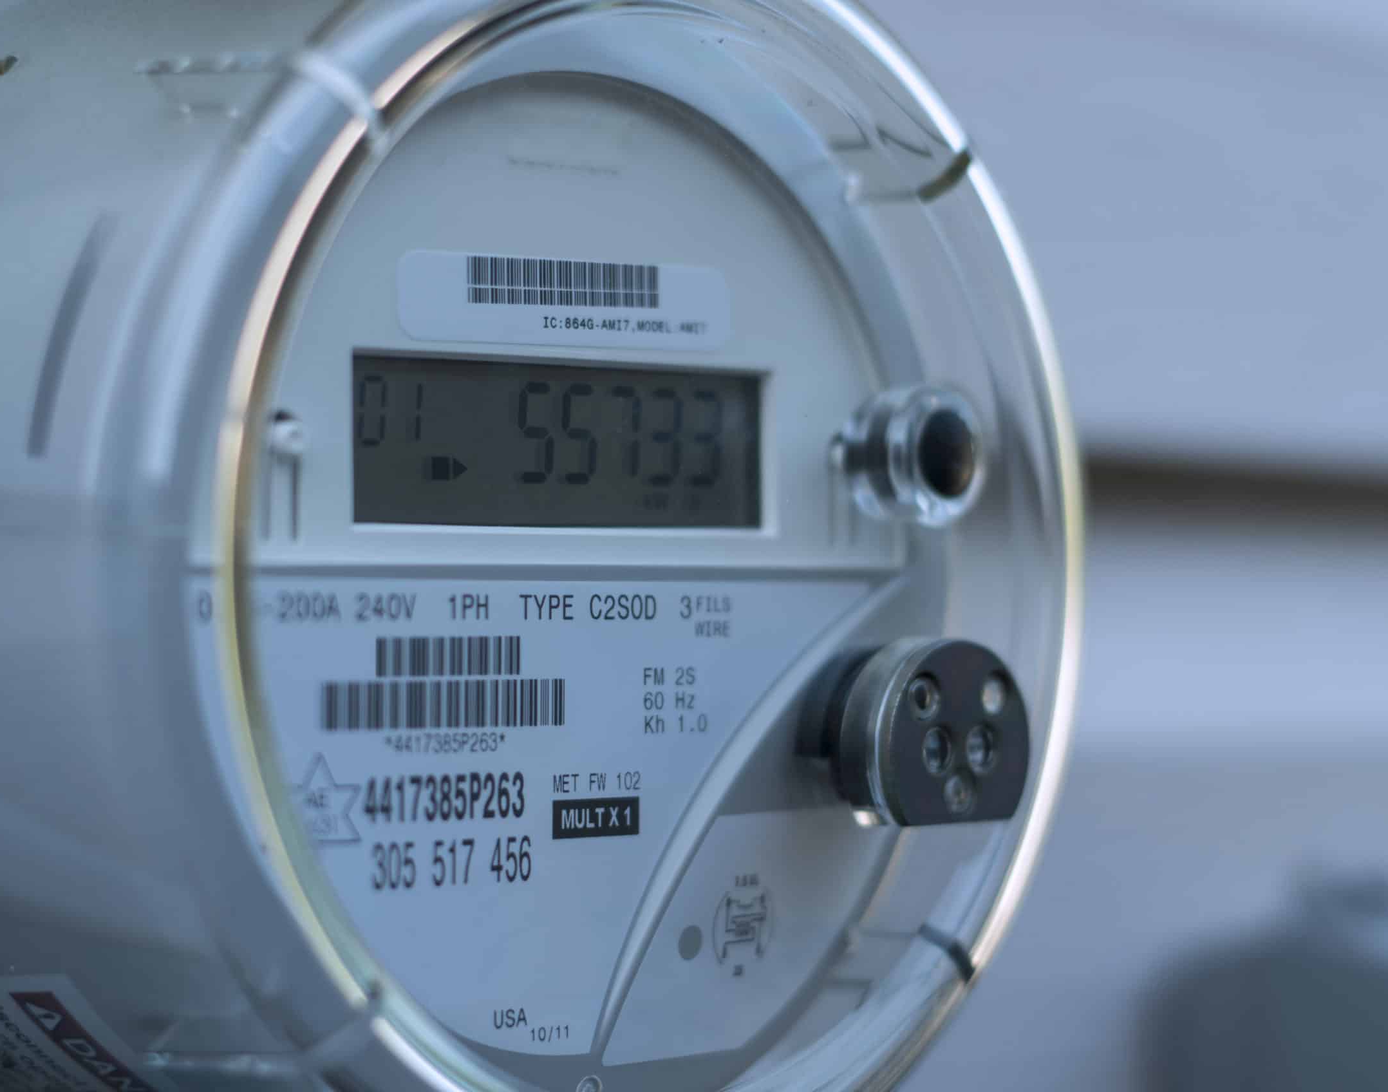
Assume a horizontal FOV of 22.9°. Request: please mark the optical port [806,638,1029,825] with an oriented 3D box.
[{"bbox_3d":[0.028,0.022,0.420,0.014,0.022,0.026,-1,-1,44],"label":"optical port"}]

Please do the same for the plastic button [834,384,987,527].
[{"bbox_3d":[0.026,-0.011,0.417,0.011,0.017,0.017,-1,-1,44],"label":"plastic button"}]

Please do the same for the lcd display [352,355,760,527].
[{"bbox_3d":[-0.016,-0.011,0.397,0.004,0.018,0.065,-1,-1,44],"label":"lcd display"}]

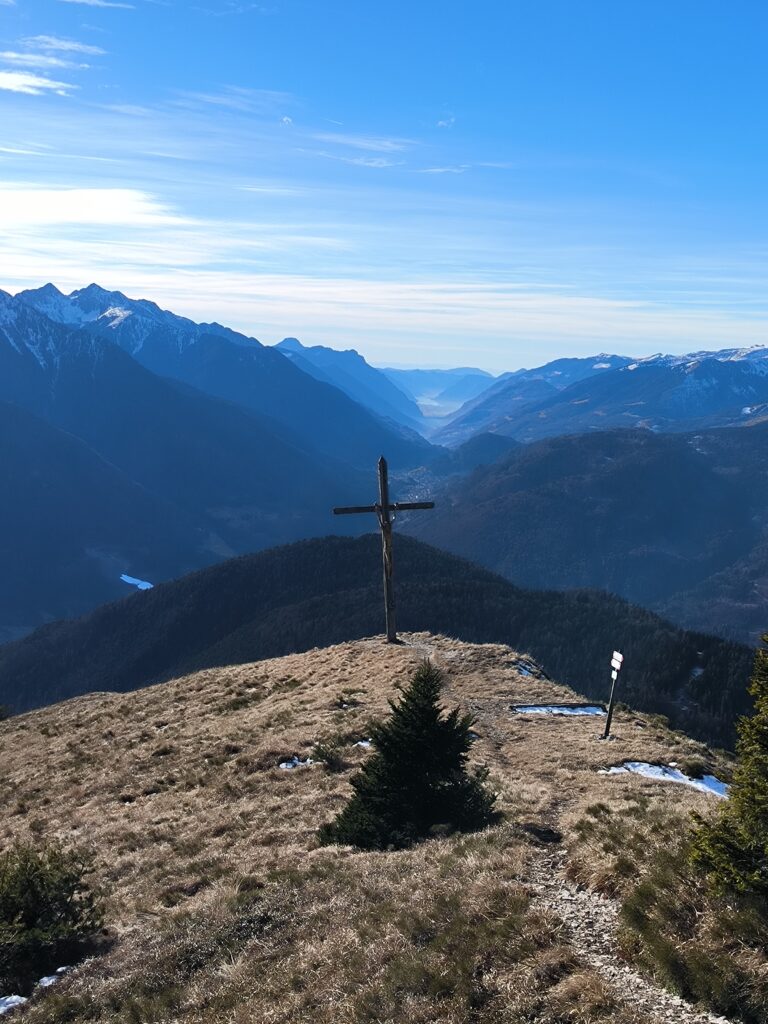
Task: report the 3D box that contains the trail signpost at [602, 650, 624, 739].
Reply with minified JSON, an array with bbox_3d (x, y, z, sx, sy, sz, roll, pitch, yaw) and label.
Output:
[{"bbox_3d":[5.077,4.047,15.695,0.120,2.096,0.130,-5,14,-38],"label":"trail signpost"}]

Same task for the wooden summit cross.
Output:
[{"bbox_3d":[0.080,1.021,18.271,2.674,4.899,0.260,-5,11,-10],"label":"wooden summit cross"}]

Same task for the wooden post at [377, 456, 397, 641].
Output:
[{"bbox_3d":[0.080,1.021,18.271,0.220,4.899,0.220,-5,11,-10],"label":"wooden post"}]

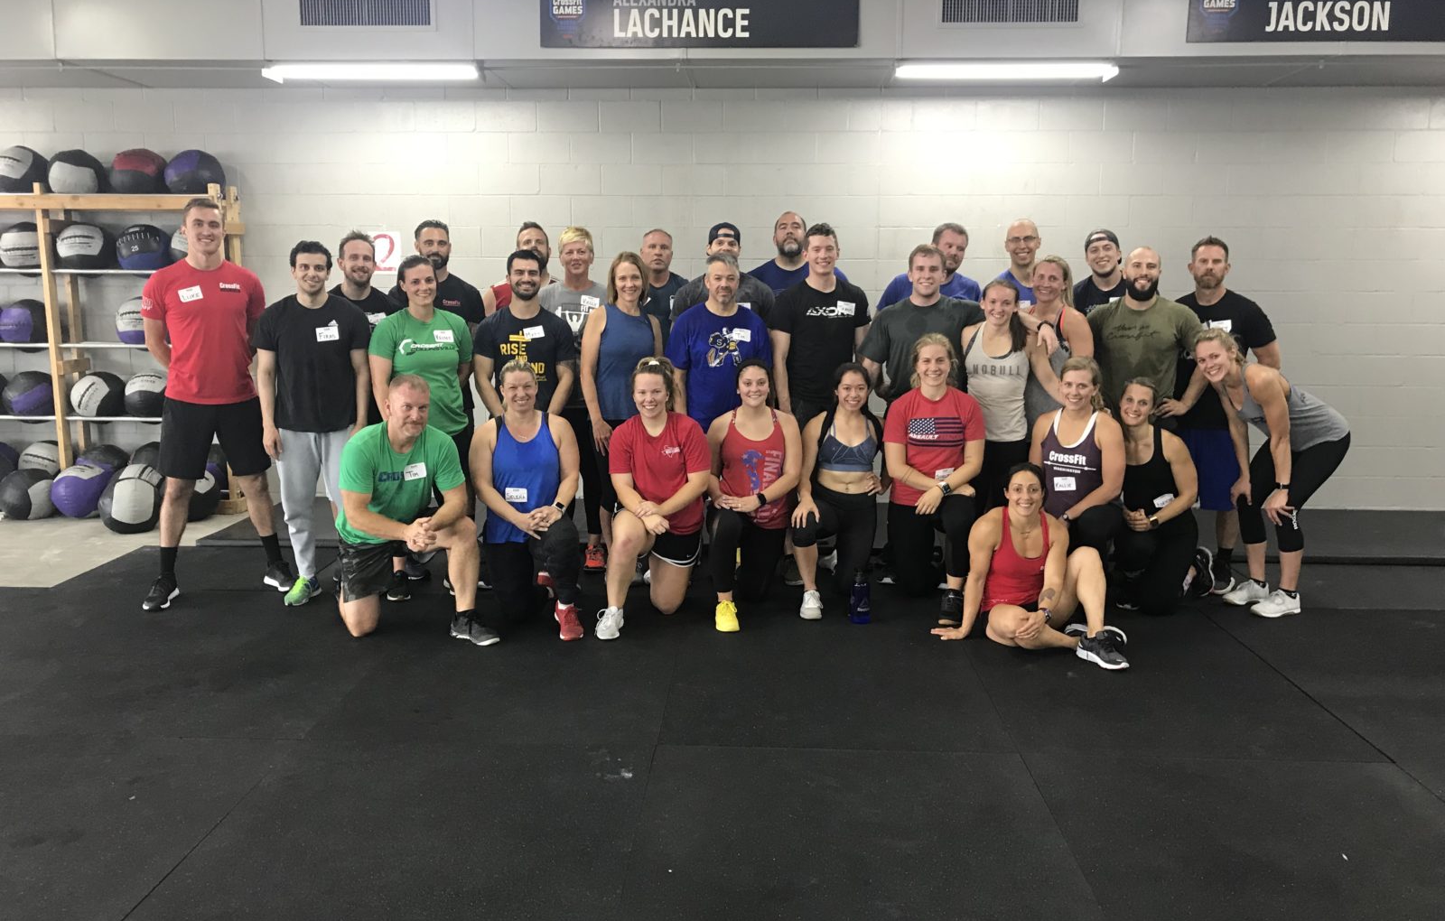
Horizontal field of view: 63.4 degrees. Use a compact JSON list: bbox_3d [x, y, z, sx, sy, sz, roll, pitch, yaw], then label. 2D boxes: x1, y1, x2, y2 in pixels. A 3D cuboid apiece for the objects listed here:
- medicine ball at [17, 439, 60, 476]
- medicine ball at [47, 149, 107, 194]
[{"bbox_3d":[-4.520,0.051,7.838,0.350,0.350,0.350,0,9,0],"label":"medicine ball"},{"bbox_3d":[-4.140,-1.816,7.506,0.350,0.350,0.350,0,10,0],"label":"medicine ball"}]

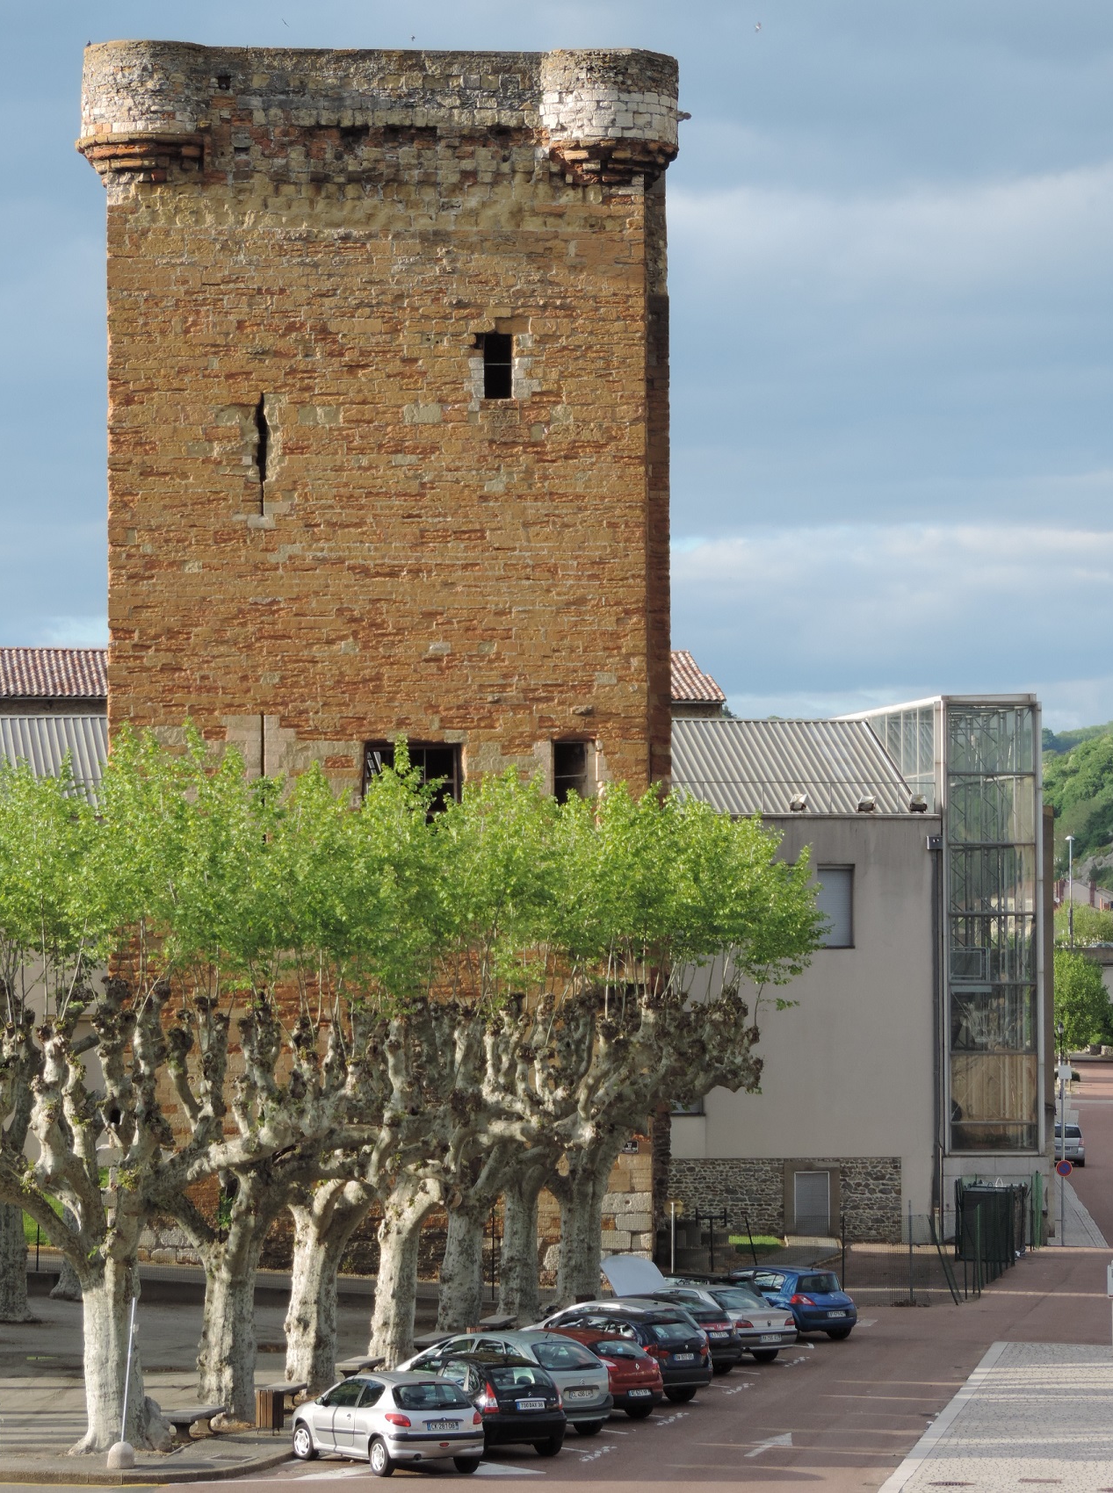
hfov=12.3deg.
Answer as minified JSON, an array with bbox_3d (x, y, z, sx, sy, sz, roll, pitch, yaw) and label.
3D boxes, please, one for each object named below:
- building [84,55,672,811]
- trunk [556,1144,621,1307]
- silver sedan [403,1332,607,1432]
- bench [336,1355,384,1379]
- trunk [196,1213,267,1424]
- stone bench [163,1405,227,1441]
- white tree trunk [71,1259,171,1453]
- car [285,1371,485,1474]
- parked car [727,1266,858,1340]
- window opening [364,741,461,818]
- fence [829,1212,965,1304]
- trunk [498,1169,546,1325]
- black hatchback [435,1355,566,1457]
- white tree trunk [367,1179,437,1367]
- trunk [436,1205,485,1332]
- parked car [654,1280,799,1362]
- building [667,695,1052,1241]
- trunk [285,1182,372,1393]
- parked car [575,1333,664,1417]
[{"bbox_3d":[-4.775,-1.761,126.263,13.850,28.652,13.500,0,-2,-5],"label":"building"},{"bbox_3d":[0.666,10.393,111.596,1.350,3.602,1.100,-1,-2,12],"label":"trunk"},{"bbox_3d":[-0.950,10.430,85.162,1.760,1.620,4.280,2,-3,-42],"label":"silver sedan"},{"bbox_3d":[-3.519,11.275,92.978,0.500,0.450,2.100,-1,-3,11],"label":"bench"},{"bbox_3d":[-5.368,9.360,85.217,1.120,3.367,1.000,-1,-2,12],"label":"trunk"},{"bbox_3d":[-5.669,10.624,80.980,0.520,0.460,1.900,-1,-2,13],"label":"stone bench"},{"bbox_3d":[-6.797,9.450,80.833,1.500,2.980,1.350,0,-3,0],"label":"white tree trunk"},{"bbox_3d":[-2.525,10.168,77.975,1.652,1.428,3.835,1,-3,-26],"label":"car"},{"bbox_3d":[4.384,11.473,107.073,1.780,1.460,4.210,1,-3,-40],"label":"parked car"},{"bbox_3d":[-3.363,0.793,120.250,2.271,1.838,0.500,0,-2,-5],"label":"window opening"},{"bbox_3d":[7.706,11.687,117.842,3.100,2.060,0.300,0,-3,0],"label":"fence"},{"bbox_3d":[-0.708,10.336,106.495,1.000,3.264,0.950,0,-2,0],"label":"trunk"},{"bbox_3d":[-1.406,10.243,80.637,1.670,1.519,3.850,1,-3,-31],"label":"black hatchback"},{"bbox_3d":[-2.930,9.978,97.884,1.250,3.500,1.100,0,-3,0],"label":"white tree trunk"},{"bbox_3d":[-1.887,10.376,101.490,0.960,2.745,0.900,0,-2,0],"label":"trunk"},{"bbox_3d":[2.644,11.222,100.782,1.770,1.400,4.580,1,-3,-41],"label":"parked car"},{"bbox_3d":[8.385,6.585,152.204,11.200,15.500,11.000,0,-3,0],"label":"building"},{"bbox_3d":[-4.064,9.635,92.106,1.450,3.650,1.200,0,-3,0],"label":"trunk"},{"bbox_3d":[-0.142,10.578,87.332,1.808,1.471,4.295,2,-4,-44],"label":"parked car"}]

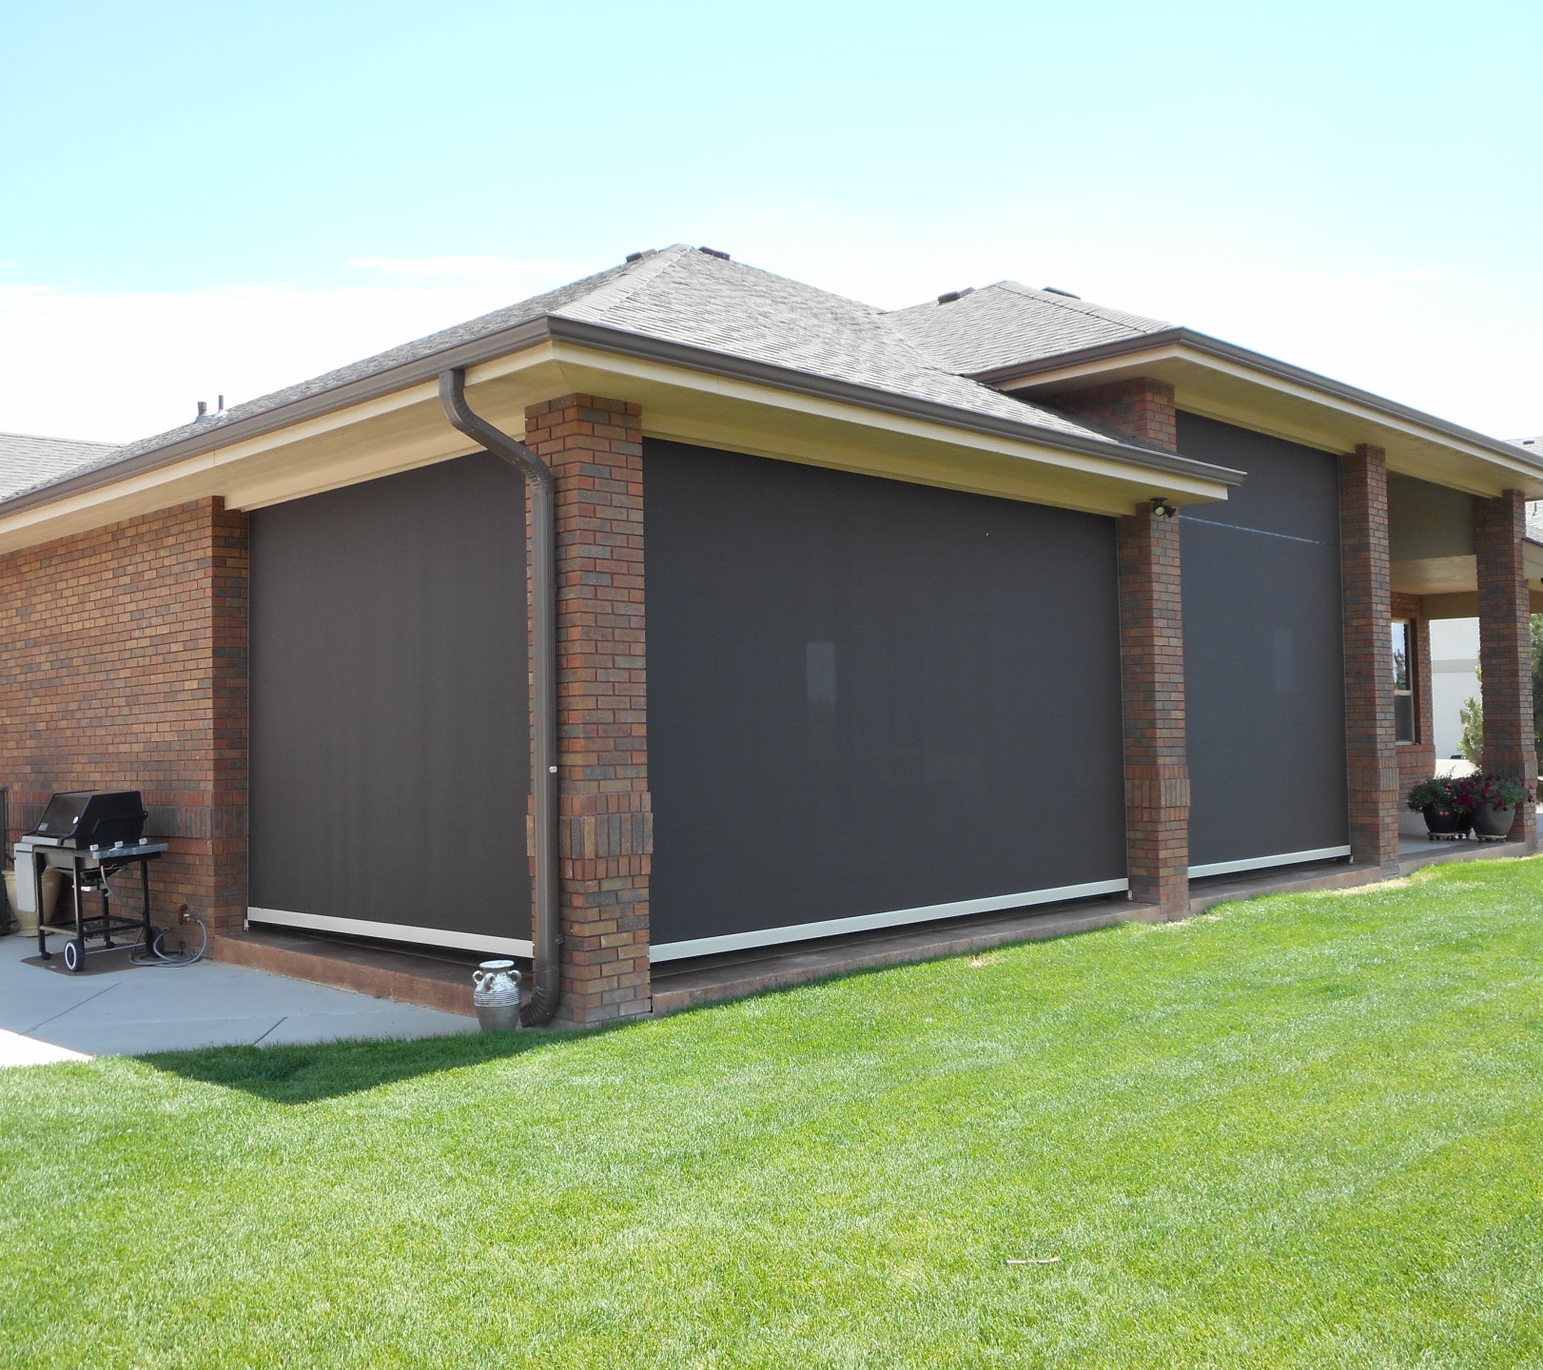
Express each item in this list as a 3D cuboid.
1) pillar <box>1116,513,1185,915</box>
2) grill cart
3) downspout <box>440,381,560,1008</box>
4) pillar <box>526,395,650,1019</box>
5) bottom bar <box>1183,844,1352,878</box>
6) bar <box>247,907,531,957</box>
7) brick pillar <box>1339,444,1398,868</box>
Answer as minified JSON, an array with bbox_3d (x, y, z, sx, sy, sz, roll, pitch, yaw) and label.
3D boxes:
[{"bbox_3d":[2.825,0.178,11.540,0.430,3.000,0.430,-3,-3,44],"label":"pillar"},{"bbox_3d":[-4.573,1.288,10.260,1.220,1.140,0.660,-3,-3,44],"label":"grill cart"},{"bbox_3d":[-1.304,0.086,7.379,0.105,3.130,0.590,-3,-3,44],"label":"downspout"},{"bbox_3d":[-0.922,0.112,7.704,0.440,3.050,0.440,-3,-3,44],"label":"pillar"},{"bbox_3d":[4.146,1.495,12.931,0.045,0.090,3.450,-3,-3,44],"label":"bottom bar"},{"bbox_3d":[-2.245,1.459,9.052,3.450,0.090,0.045,-3,-3,44],"label":"bar"},{"bbox_3d":[5.529,-0.257,14.338,0.430,3.900,0.430,-3,-3,44],"label":"brick pillar"}]

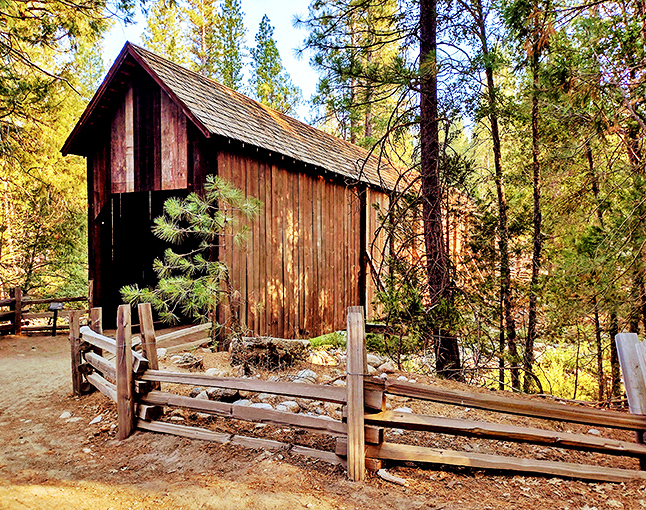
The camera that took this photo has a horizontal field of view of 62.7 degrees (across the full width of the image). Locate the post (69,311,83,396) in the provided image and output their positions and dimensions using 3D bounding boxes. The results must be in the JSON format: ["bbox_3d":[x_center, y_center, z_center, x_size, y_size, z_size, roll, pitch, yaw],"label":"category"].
[{"bbox_3d":[-2.900,1.155,6.230,0.120,1.010,0.120,-1,0,-12],"label":"post"}]

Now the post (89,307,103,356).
[{"bbox_3d":[-2.740,1.120,6.430,0.130,1.020,0.120,0,0,-12],"label":"post"}]

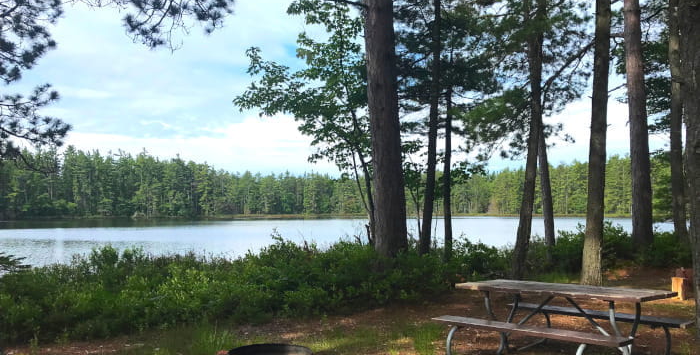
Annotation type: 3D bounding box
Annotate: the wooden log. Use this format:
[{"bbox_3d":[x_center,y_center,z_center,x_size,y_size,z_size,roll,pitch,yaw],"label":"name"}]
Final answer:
[{"bbox_3d":[5.910,1.985,10.100,0.290,0.410,0.270,-3,-5,37],"label":"wooden log"}]

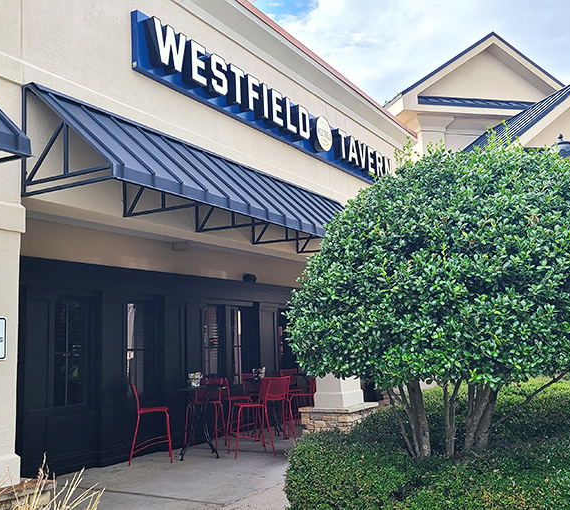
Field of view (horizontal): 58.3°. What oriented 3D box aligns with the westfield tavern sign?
[{"bbox_3d":[0.228,-1.723,6.904,0.200,0.547,5.296,-6,-11,37],"label":"westfield tavern sign"}]

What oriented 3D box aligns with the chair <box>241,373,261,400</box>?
[{"bbox_3d":[-0.510,2.527,8.600,0.420,1.090,0.570,2,-9,-11],"label":"chair"}]

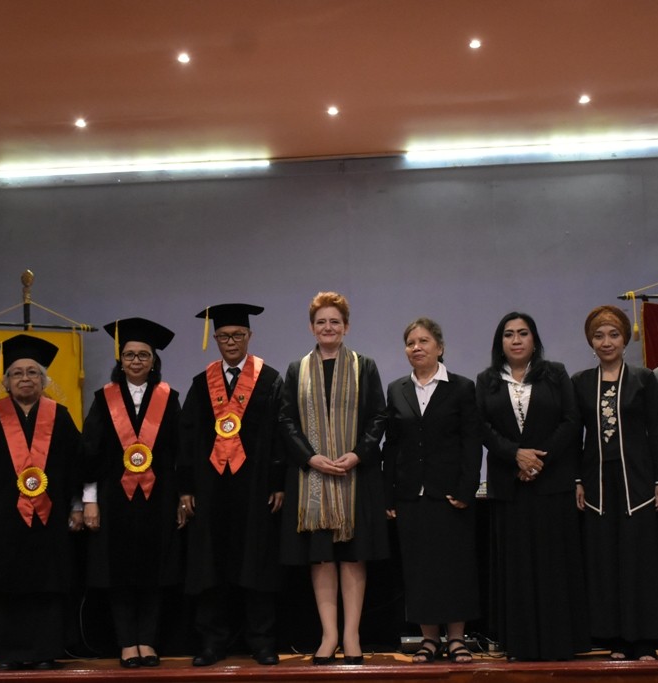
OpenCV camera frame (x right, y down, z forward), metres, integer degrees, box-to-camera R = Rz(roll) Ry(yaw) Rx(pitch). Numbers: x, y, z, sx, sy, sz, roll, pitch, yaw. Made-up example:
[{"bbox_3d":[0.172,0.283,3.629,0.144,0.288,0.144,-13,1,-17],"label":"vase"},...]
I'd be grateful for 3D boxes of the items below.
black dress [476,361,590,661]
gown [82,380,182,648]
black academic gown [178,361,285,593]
[{"bbox_3d":[0.964,0.801,4.854,0.540,1.393,0.420,-3,-7,15],"label":"black dress"},{"bbox_3d":[-0.957,0.824,4.959,0.500,1.293,0.320,-1,-7,0],"label":"gown"},{"bbox_3d":[-0.474,0.641,4.965,0.540,1.103,0.330,-2,-7,2],"label":"black academic gown"}]

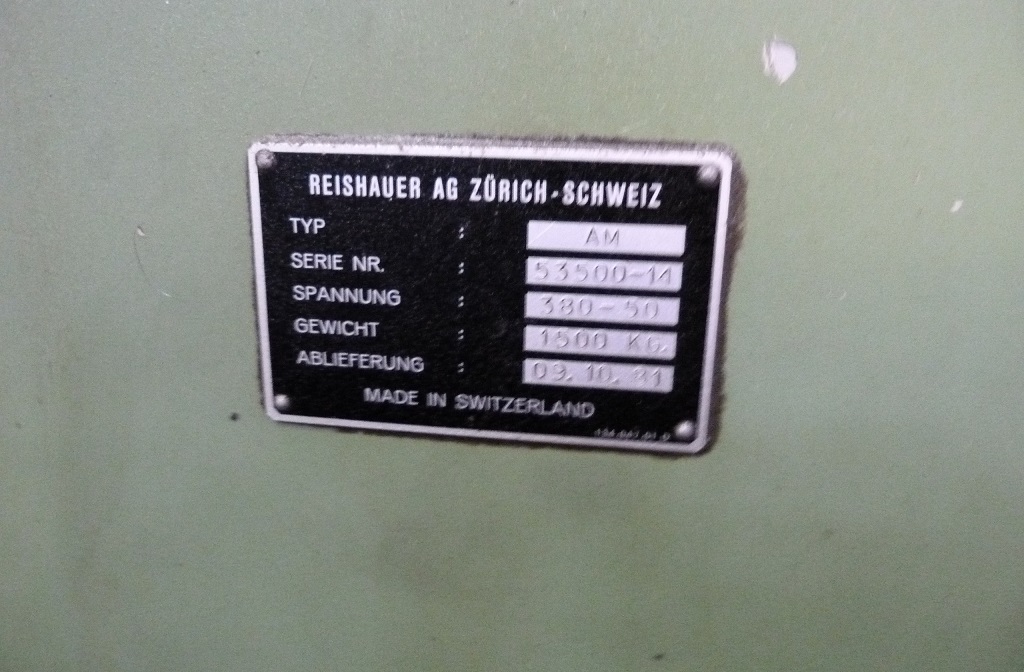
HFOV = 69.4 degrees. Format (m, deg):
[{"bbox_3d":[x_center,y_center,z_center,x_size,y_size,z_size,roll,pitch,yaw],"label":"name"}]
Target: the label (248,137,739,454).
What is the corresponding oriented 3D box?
[{"bbox_3d":[-0.008,-0.009,0.177,0.112,0.070,0.002,3,15,8],"label":"label"}]

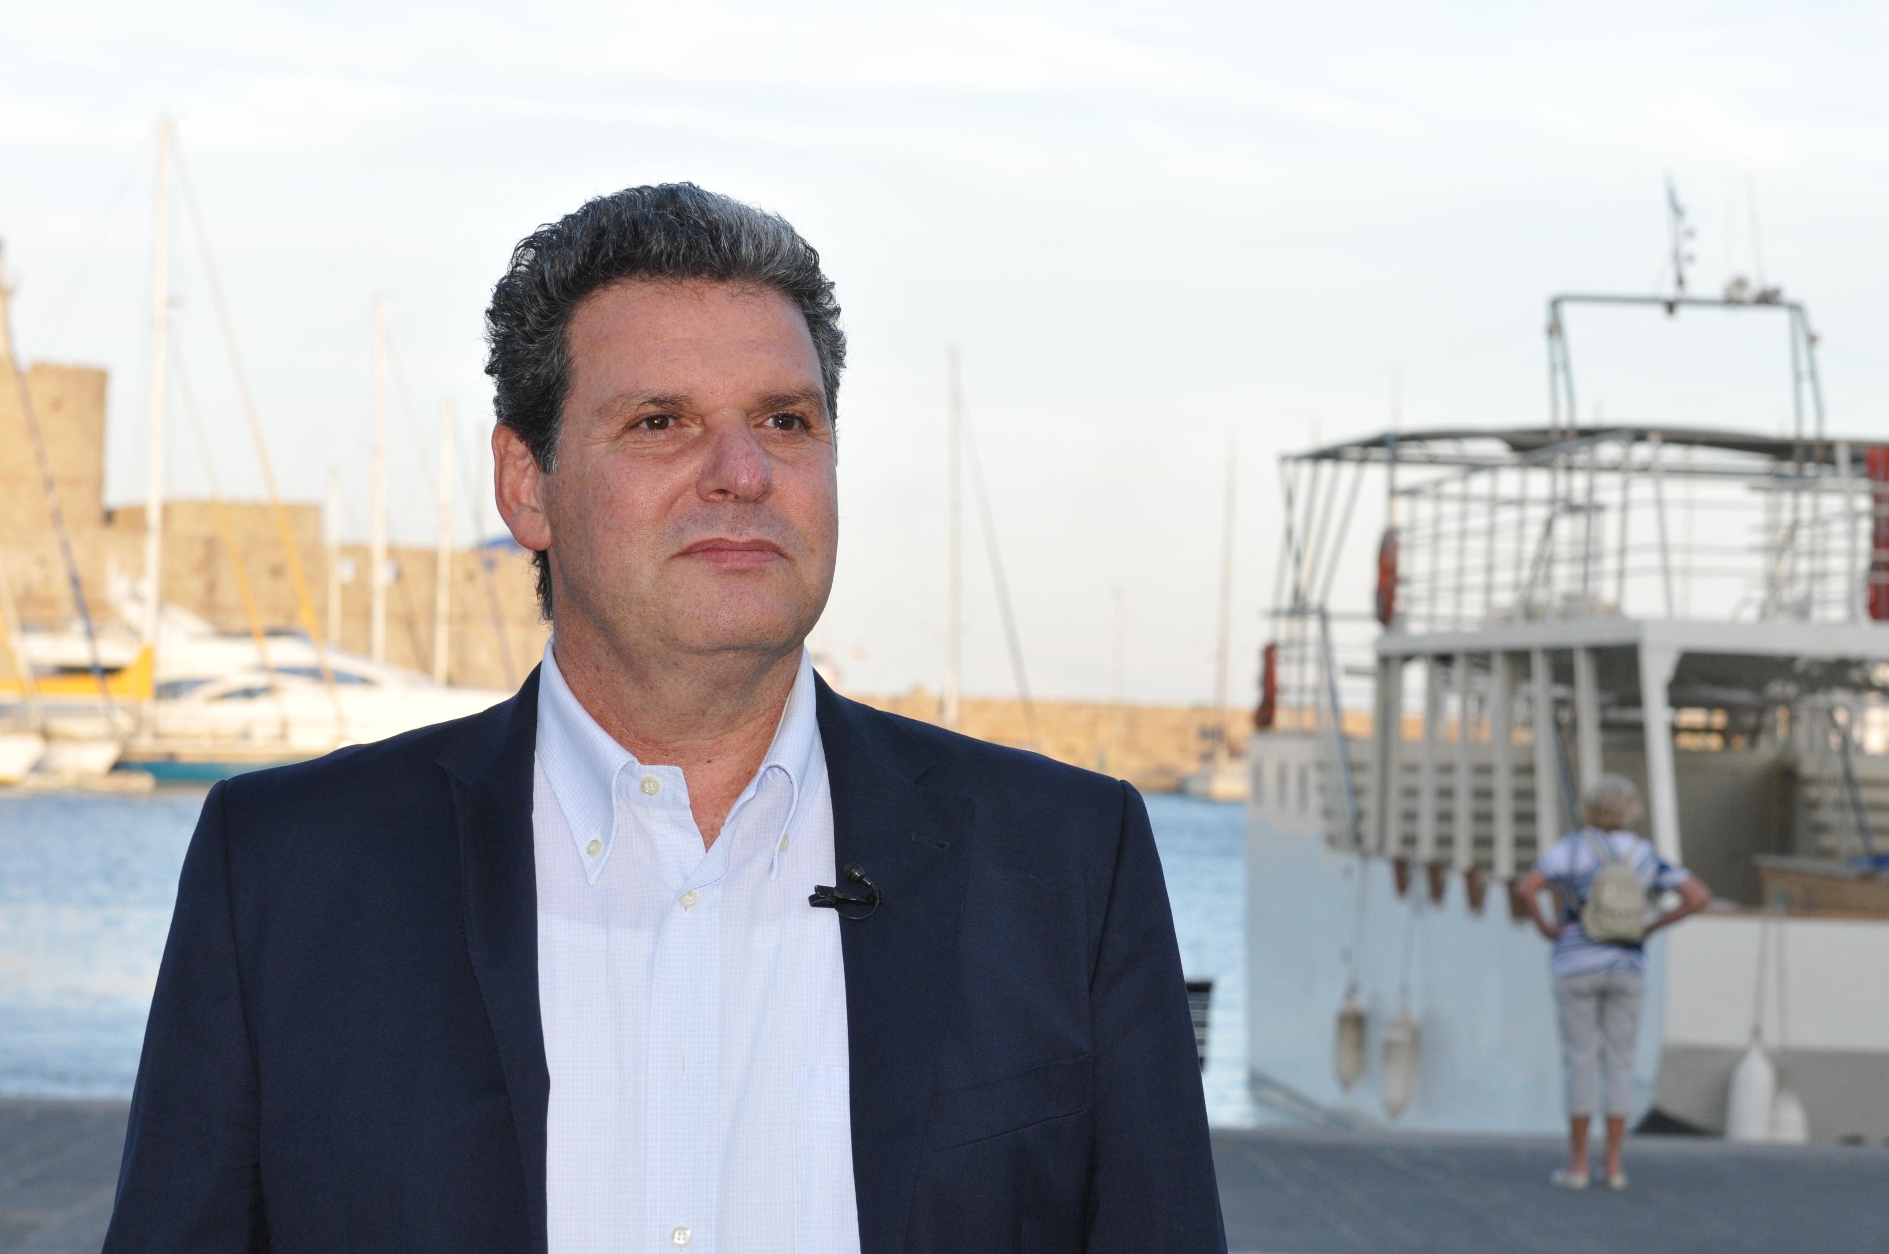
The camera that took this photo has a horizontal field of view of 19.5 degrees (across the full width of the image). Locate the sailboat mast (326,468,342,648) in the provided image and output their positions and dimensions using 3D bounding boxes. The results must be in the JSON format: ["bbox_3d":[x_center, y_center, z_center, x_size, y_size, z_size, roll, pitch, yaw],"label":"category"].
[{"bbox_3d":[-22.734,-0.797,205.000,0.200,10.400,0.200,0,-1,0],"label":"sailboat mast"}]

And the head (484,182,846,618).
[{"bbox_3d":[-0.144,-0.110,2.870,0.185,0.245,0.230,1,-1,-24],"label":"head"}]

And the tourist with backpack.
[{"bbox_3d":[2.579,1.368,21.300,0.760,1.600,0.450,0,-1,3],"label":"tourist with backpack"}]

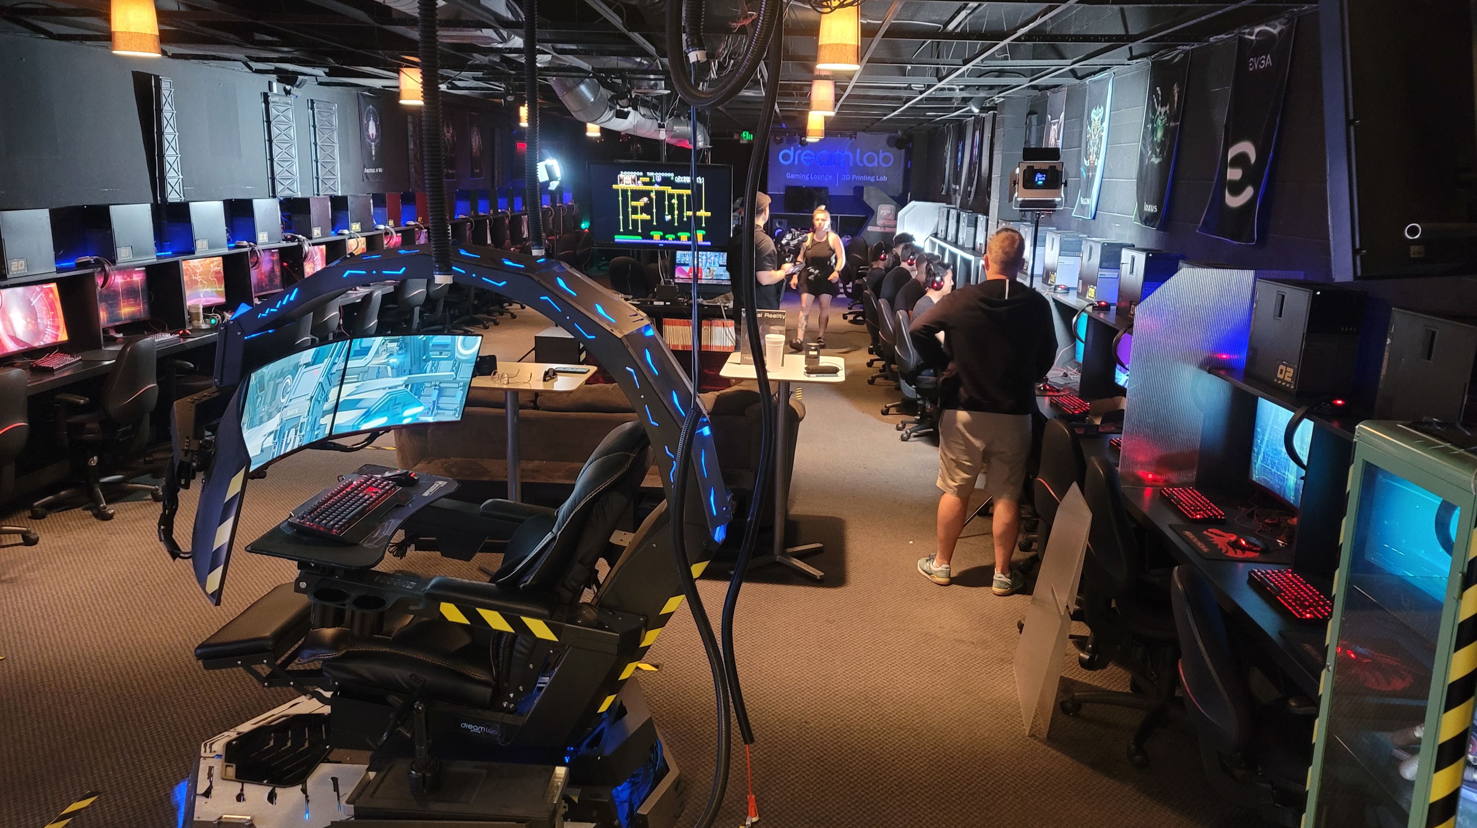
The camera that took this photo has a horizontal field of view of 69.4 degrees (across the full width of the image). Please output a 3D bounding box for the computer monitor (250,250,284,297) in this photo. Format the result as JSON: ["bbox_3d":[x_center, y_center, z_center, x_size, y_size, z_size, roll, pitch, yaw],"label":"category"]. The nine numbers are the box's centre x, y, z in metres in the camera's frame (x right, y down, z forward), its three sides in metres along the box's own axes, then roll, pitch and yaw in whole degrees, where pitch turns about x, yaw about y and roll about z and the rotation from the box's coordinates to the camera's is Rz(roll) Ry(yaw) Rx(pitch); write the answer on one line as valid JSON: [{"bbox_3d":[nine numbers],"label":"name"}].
[{"bbox_3d":[-3.942,-1.182,8.842,0.050,0.345,0.550,2,13,3],"label":"computer monitor"}]

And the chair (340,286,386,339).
[{"bbox_3d":[-3.416,-0.547,9.033,0.680,1.020,0.640,3,13,8],"label":"chair"}]

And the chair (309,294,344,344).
[{"bbox_3d":[-3.636,-0.618,8.769,0.640,1.000,0.620,2,13,3],"label":"chair"}]

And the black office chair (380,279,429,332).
[{"bbox_3d":[-3.761,-1.093,11.442,0.680,1.020,0.640,7,14,23],"label":"black office chair"}]

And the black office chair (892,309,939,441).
[{"bbox_3d":[1.568,-0.323,8.463,0.680,1.020,0.650,0,13,-3],"label":"black office chair"}]

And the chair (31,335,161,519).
[{"bbox_3d":[-3.799,0.050,6.303,0.660,1.030,0.640,3,13,7],"label":"chair"}]

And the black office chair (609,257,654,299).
[{"bbox_3d":[-1.183,-1.221,11.701,0.600,1.000,0.620,-2,13,-14],"label":"black office chair"}]

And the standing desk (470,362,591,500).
[{"bbox_3d":[-1.060,0.322,5.277,0.690,1.050,0.620,2,13,3],"label":"standing desk"}]

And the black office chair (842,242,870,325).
[{"bbox_3d":[1.866,-1.915,15.478,0.680,1.080,0.650,-8,16,-36],"label":"black office chair"}]

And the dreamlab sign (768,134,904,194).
[{"bbox_3d":[1.662,-4.213,18.053,2.300,1.000,0.060,2,13,3],"label":"dreamlab sign"}]

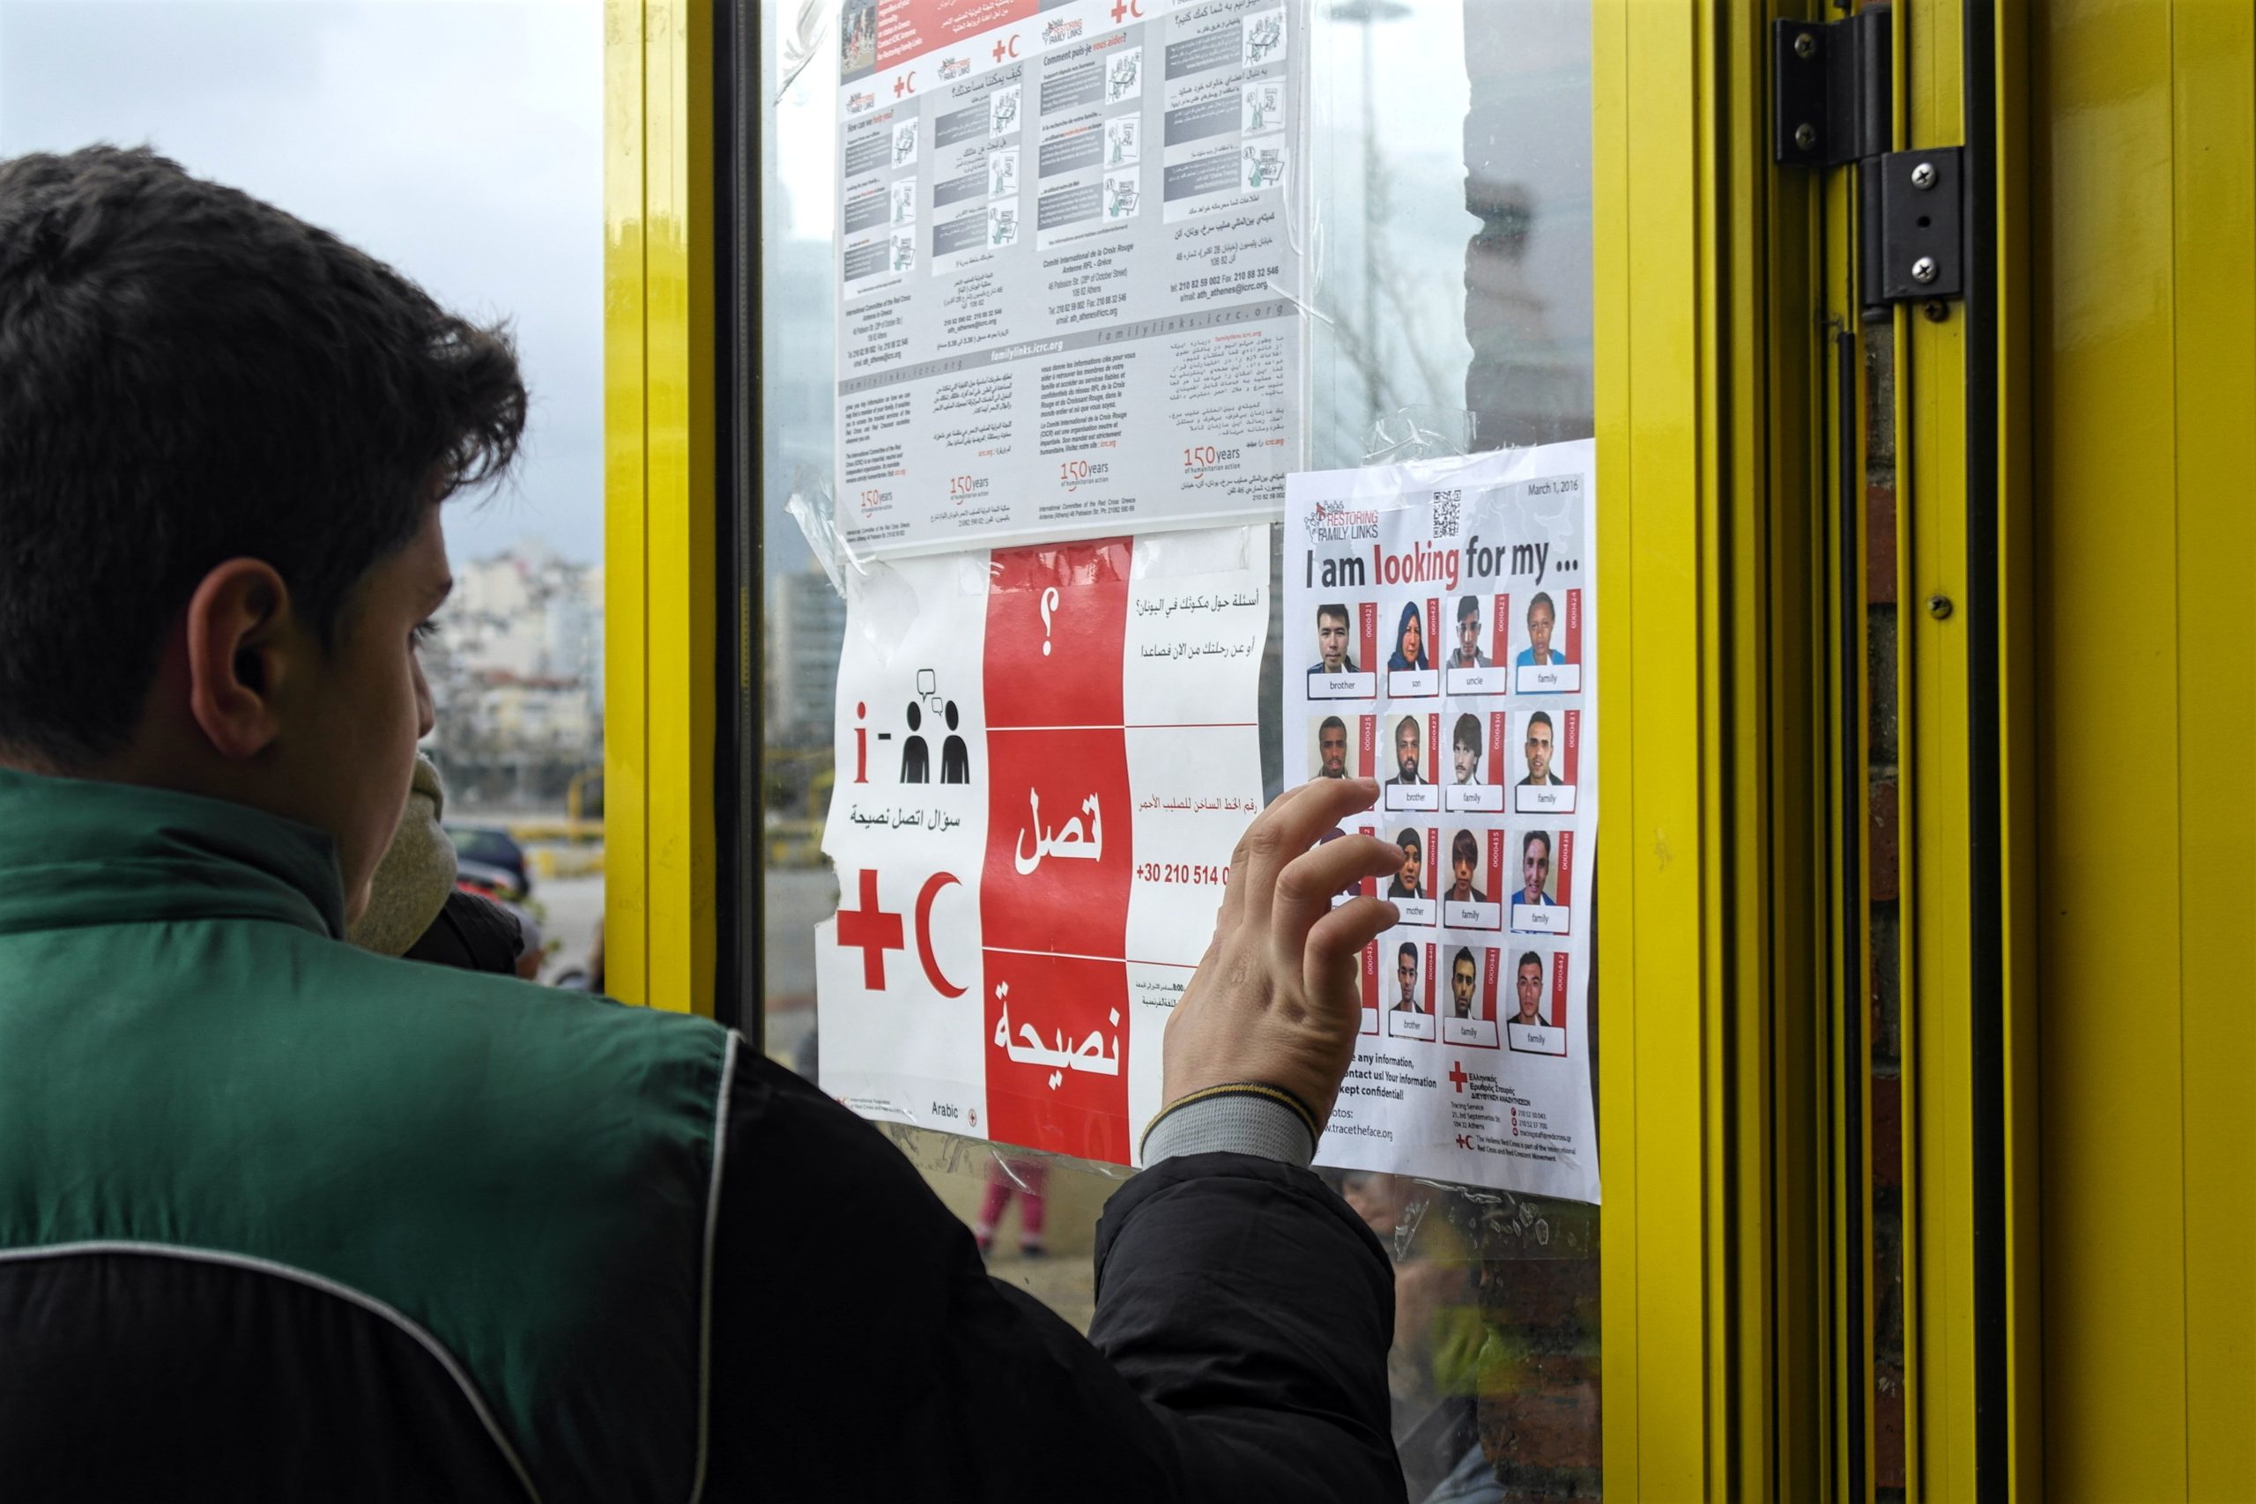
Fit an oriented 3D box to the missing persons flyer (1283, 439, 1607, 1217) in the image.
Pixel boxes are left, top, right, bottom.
[{"bbox_3d":[0.125,0.028,1.495,0.004,0.297,0.210,0,-1,-33],"label":"missing persons flyer"}]

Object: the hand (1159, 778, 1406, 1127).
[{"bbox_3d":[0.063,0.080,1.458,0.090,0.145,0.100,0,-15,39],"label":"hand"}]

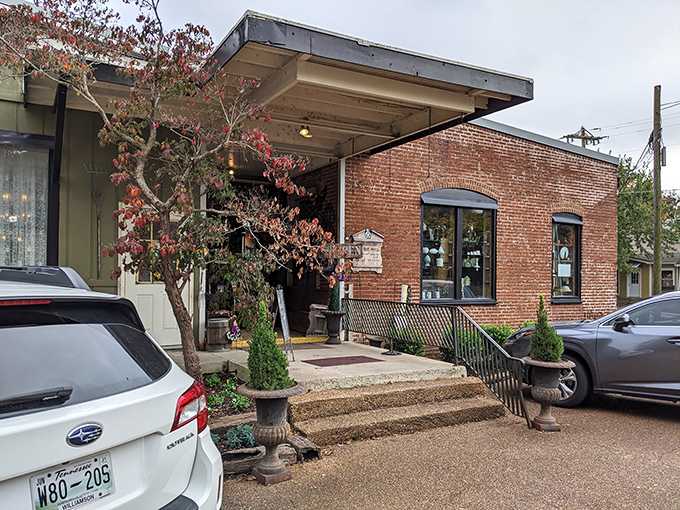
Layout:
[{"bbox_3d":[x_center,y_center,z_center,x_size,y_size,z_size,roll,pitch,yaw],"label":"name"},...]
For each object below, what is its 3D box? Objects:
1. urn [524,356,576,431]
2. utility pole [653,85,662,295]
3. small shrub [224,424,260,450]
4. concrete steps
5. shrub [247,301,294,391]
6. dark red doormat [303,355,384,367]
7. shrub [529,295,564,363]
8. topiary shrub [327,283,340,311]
[{"bbox_3d":[2.331,1.571,5.930,0.550,0.730,0.550,2,-3,-28],"label":"urn"},{"bbox_3d":[12.583,-1.960,21.000,0.310,9.600,0.310,2,-3,-28],"label":"utility pole"},{"bbox_3d":[-0.905,1.681,4.900,0.360,0.190,0.330,2,-3,-28],"label":"small shrub"},{"bbox_3d":[0.640,1.800,6.300,2.720,0.310,1.000,2,-3,-28],"label":"concrete steps"},{"bbox_3d":[-0.587,0.759,4.450,0.400,0.750,0.400,0,-2,0],"label":"shrub"},{"bbox_3d":[0.057,1.592,7.947,1.080,0.020,0.580,2,-3,-28],"label":"dark red doormat"},{"bbox_3d":[2.309,0.827,5.930,0.400,0.760,0.400,2,-3,-28],"label":"shrub"},{"bbox_3d":[-0.128,0.794,10.400,0.250,0.600,0.250,0,-2,0],"label":"topiary shrub"}]

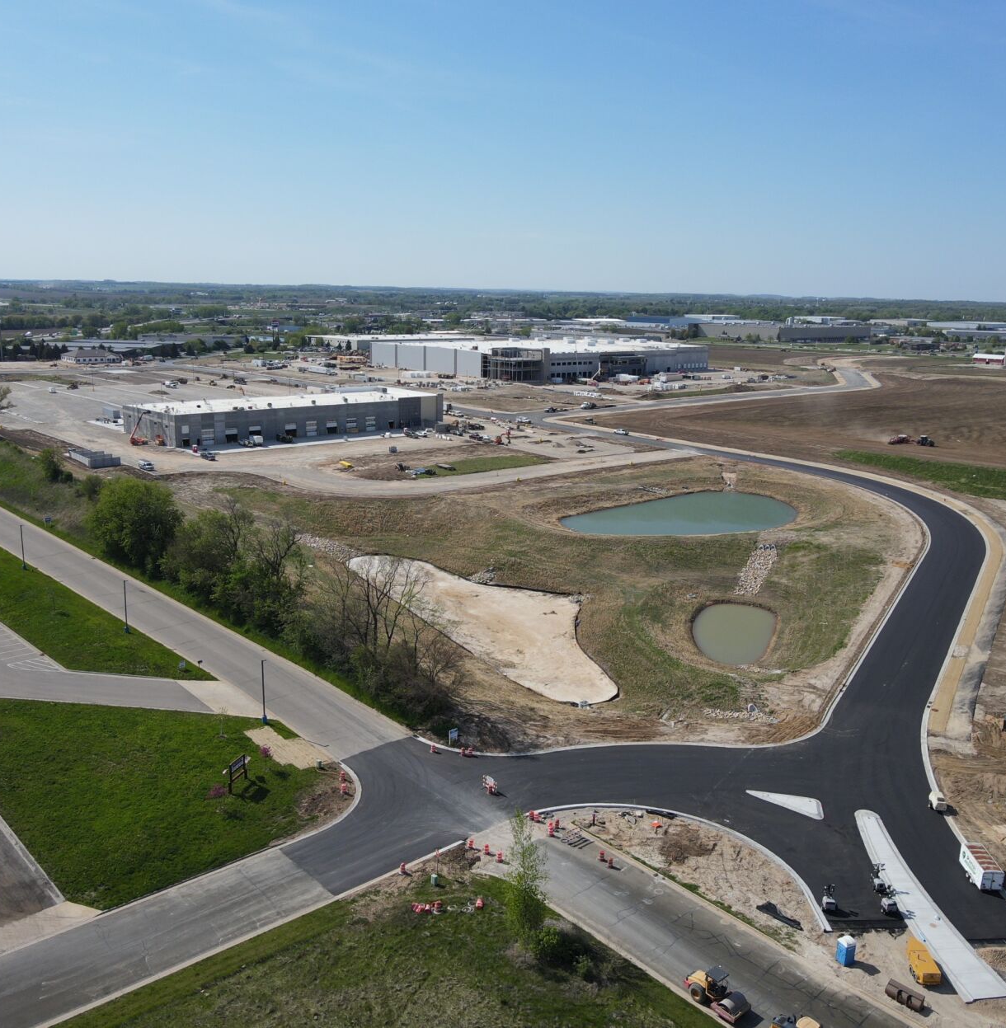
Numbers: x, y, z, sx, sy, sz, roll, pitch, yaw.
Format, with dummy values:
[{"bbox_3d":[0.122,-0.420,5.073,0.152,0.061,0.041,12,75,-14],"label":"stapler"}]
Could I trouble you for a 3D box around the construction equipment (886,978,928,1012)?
[{"bbox_3d":[34.095,40.682,80.201,1.300,1.350,2.900,-10,17,-40],"label":"construction equipment"}]

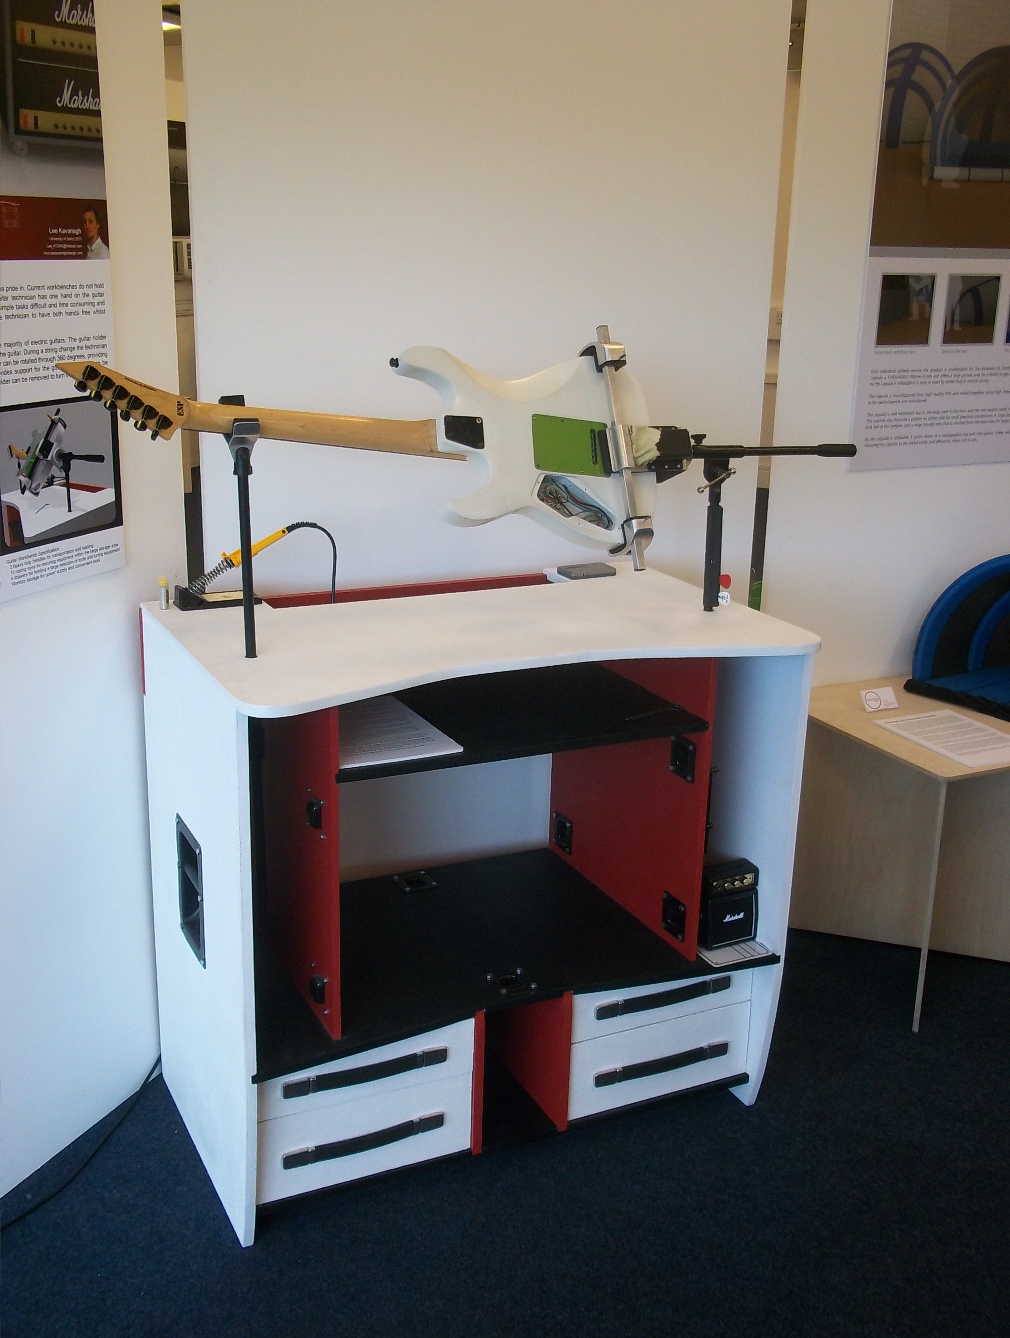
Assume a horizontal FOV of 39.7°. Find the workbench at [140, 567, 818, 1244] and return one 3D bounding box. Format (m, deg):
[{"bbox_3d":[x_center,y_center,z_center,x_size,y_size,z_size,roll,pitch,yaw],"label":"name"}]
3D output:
[{"bbox_3d":[-0.055,0.363,2.494,1.000,0.925,0.630,-6,19,-26],"label":"workbench"}]

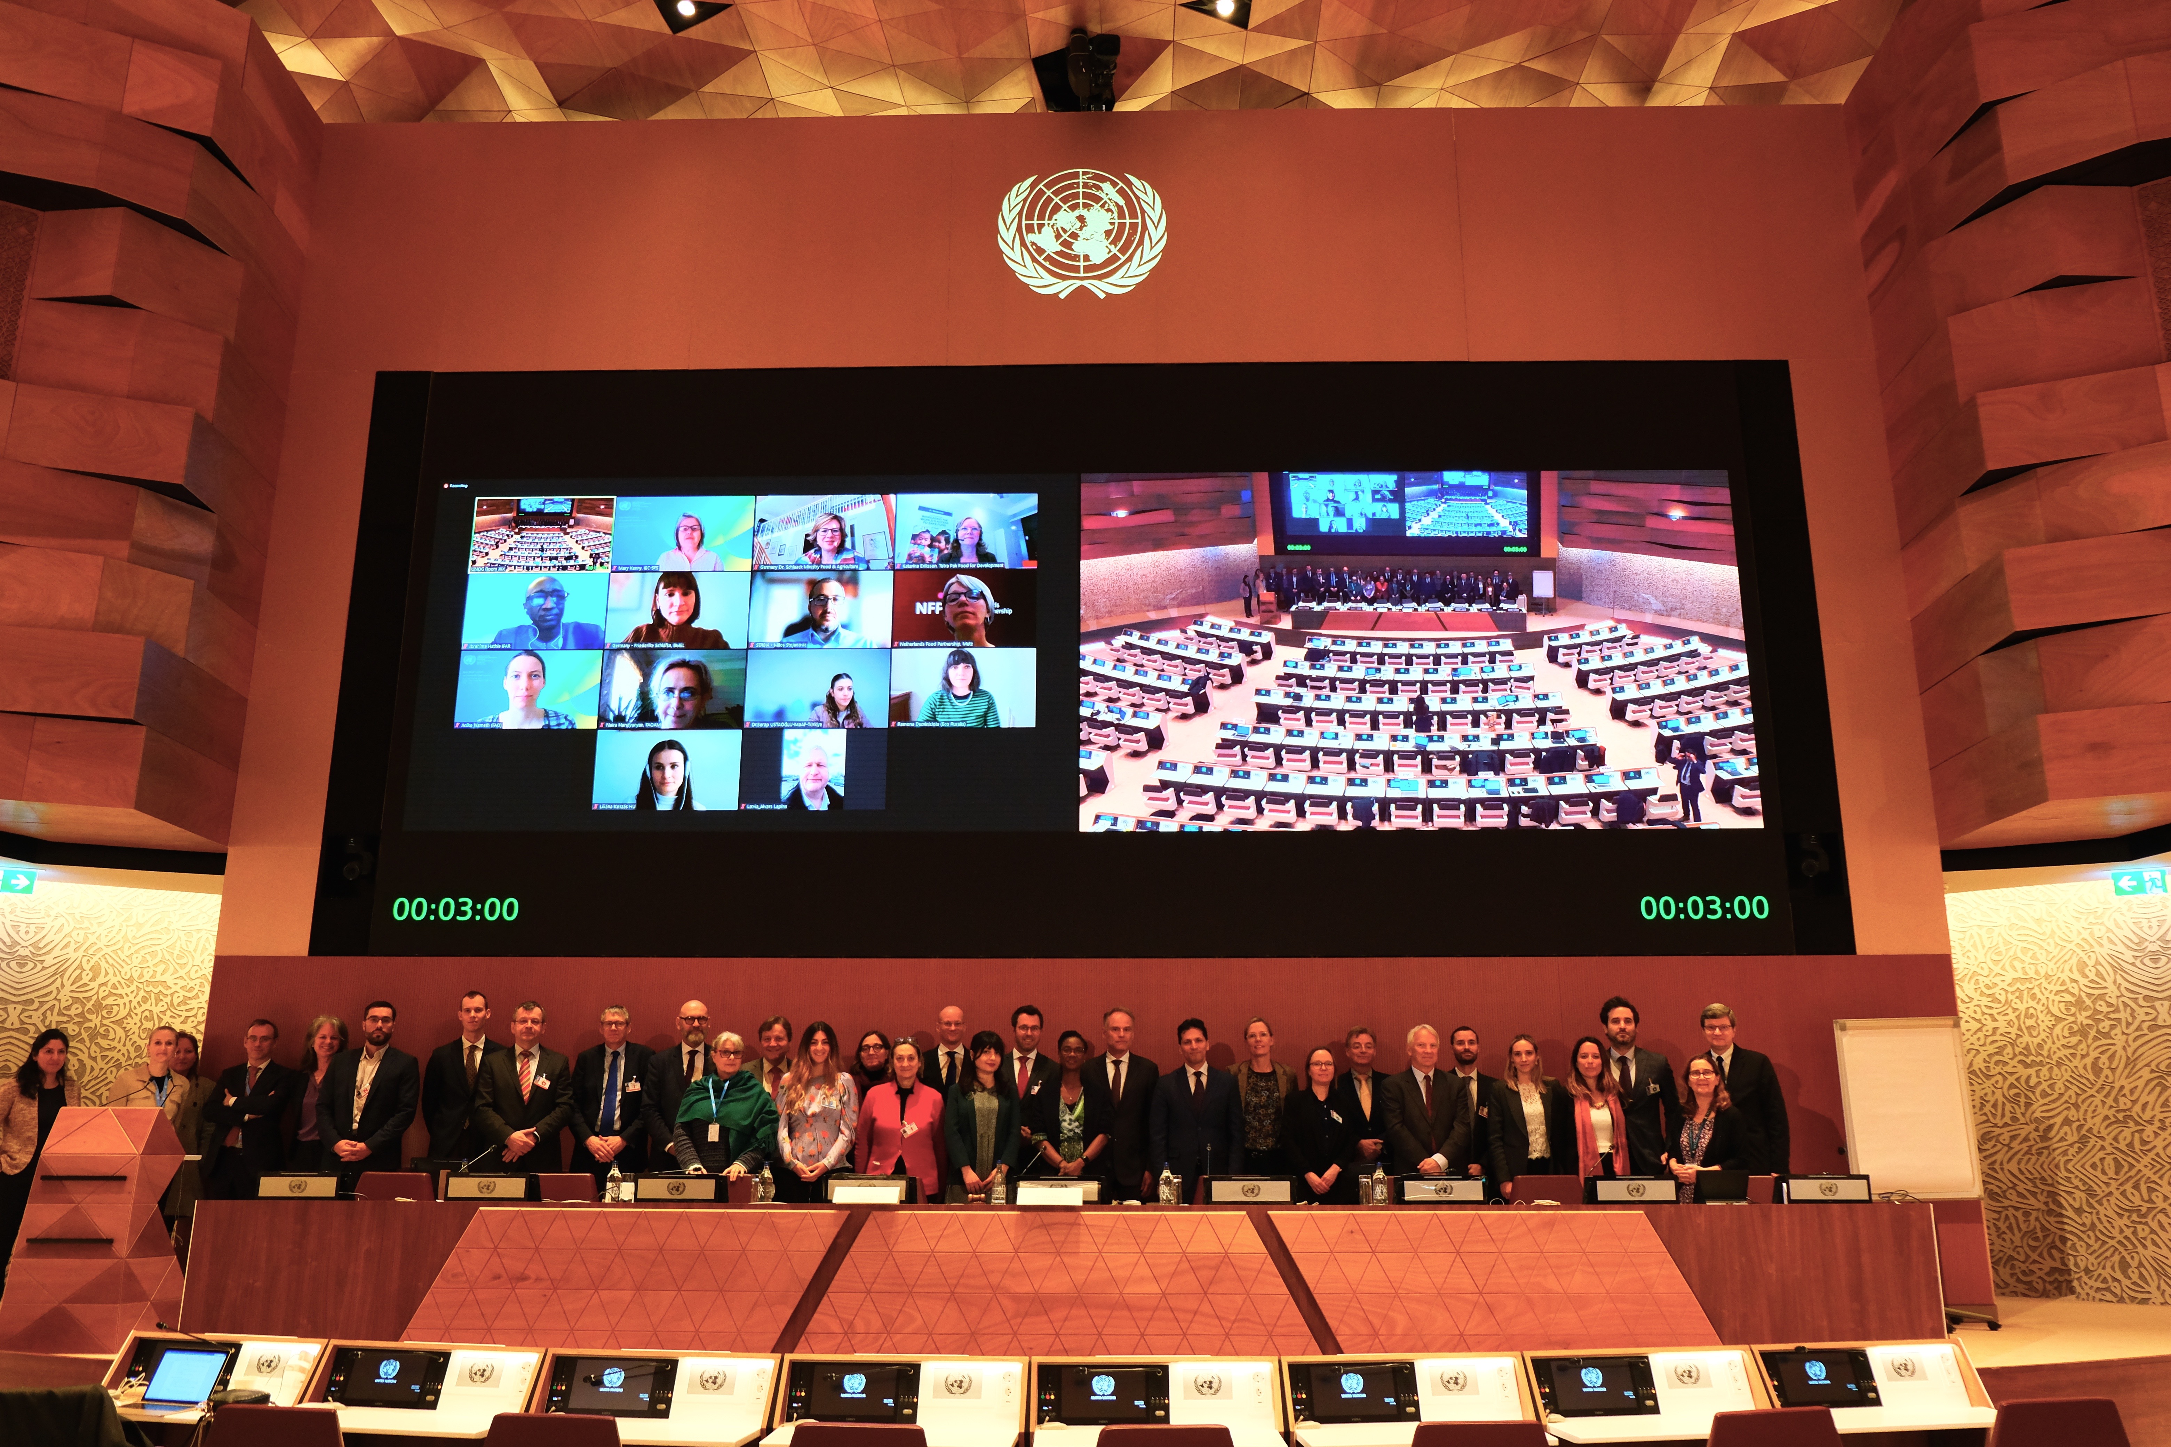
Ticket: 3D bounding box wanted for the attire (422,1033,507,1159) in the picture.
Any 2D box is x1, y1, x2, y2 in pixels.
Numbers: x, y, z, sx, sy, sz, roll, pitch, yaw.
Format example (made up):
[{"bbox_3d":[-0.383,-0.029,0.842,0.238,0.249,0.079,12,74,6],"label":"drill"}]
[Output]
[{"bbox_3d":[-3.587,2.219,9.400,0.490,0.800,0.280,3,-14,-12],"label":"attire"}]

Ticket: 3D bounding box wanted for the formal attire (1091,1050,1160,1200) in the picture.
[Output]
[{"bbox_3d":[0.195,2.239,9.052,0.480,0.820,0.290,0,-14,0],"label":"formal attire"}]

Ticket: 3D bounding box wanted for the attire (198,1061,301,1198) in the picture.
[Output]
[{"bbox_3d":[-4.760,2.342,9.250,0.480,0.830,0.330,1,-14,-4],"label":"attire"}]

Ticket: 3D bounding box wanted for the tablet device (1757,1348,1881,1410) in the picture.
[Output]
[{"bbox_3d":[2.625,2.343,5.812,0.430,0.190,0.030,3,-37,-13],"label":"tablet device"}]

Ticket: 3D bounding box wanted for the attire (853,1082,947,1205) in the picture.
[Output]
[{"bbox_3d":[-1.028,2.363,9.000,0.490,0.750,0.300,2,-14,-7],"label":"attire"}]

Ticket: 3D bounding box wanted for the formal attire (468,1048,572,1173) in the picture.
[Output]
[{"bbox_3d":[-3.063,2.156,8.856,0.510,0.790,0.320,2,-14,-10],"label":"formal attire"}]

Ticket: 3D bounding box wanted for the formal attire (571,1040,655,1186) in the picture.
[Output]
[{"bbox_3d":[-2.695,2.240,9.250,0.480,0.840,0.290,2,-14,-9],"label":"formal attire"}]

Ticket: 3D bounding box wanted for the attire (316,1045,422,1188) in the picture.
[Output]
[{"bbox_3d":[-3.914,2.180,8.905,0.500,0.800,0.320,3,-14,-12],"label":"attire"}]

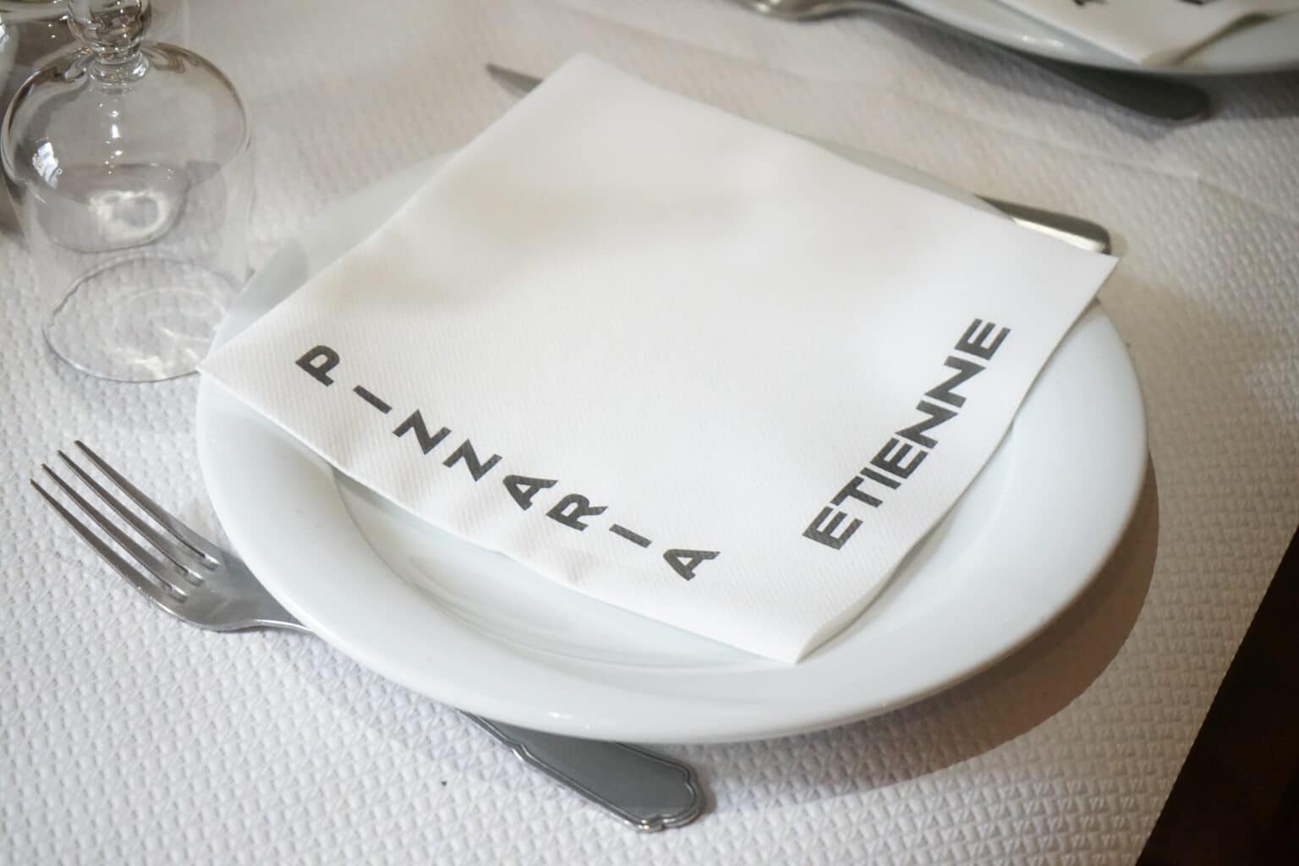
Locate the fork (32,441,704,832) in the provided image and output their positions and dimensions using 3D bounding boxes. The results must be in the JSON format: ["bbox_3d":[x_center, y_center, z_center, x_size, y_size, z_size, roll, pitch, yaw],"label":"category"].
[{"bbox_3d":[-0.076,0.052,0.651,0.203,0.024,0.026,21,45,22],"label":"fork"}]

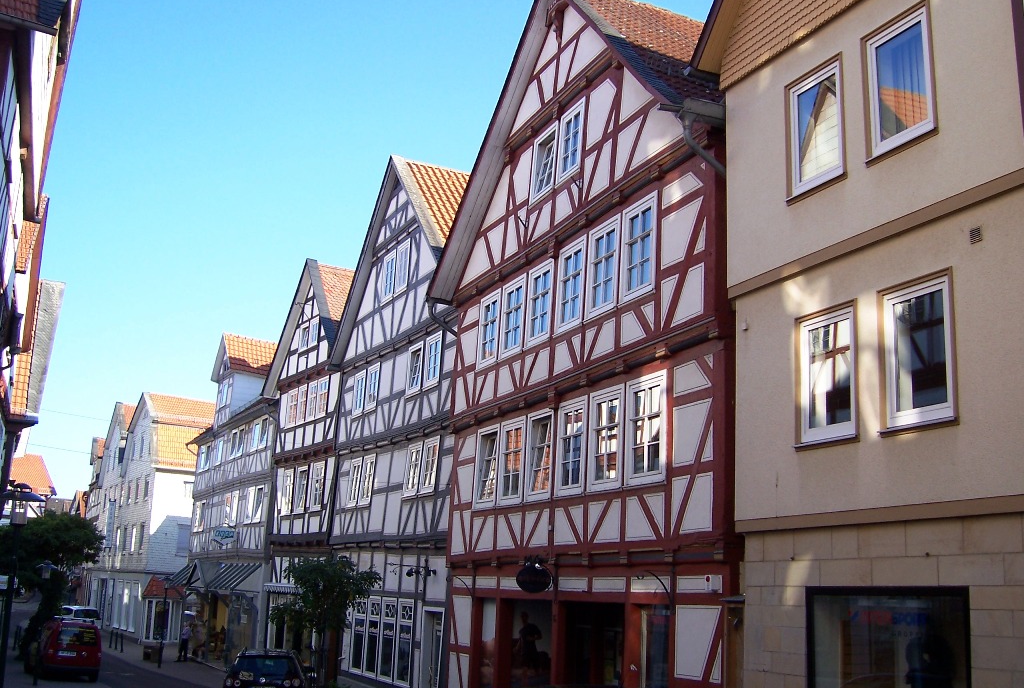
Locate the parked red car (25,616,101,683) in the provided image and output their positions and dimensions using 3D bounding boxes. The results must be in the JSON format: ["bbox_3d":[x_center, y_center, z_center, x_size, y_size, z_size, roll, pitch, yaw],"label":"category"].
[{"bbox_3d":[-15.182,10.265,36.050,1.800,1.820,4.400,10,-15,-28],"label":"parked red car"}]

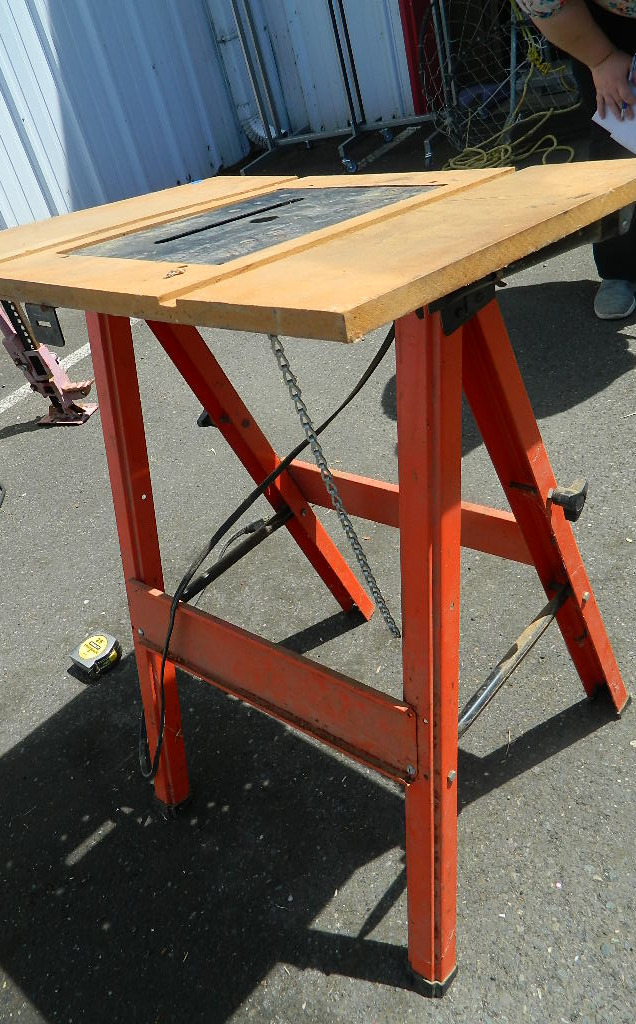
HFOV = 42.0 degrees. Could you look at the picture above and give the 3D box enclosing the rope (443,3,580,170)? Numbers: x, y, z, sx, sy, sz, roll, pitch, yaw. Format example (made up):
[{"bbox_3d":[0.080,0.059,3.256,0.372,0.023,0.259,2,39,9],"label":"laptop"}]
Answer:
[{"bbox_3d":[0.919,-2.102,4.028,0.650,0.720,0.650,-6,33,15],"label":"rope"}]

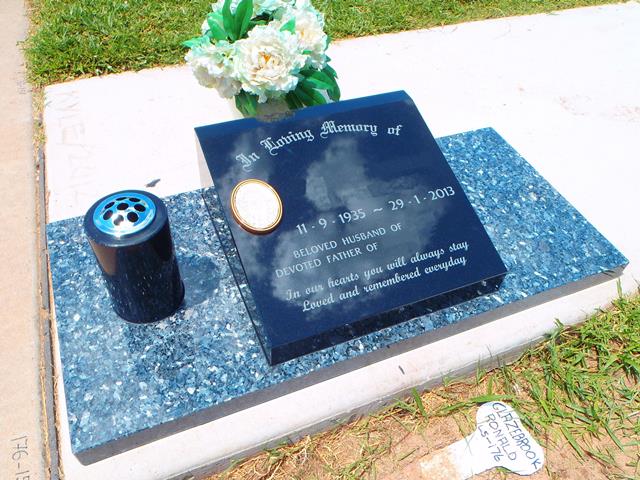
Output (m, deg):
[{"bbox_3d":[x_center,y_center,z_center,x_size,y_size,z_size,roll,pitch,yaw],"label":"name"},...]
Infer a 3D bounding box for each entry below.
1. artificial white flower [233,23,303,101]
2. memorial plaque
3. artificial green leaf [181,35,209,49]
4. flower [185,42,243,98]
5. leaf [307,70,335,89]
[{"bbox_3d":[-0.102,-0.351,1.030,0.140,0.145,0.090,0,12,-6],"label":"artificial white flower"},{"bbox_3d":[0.051,-0.059,0.972,0.451,0.158,0.432,-15,51,-18],"label":"memorial plaque"},{"bbox_3d":[-0.238,-0.379,0.988,0.058,0.014,0.030,-23,71,-28],"label":"artificial green leaf"},{"bbox_3d":[-0.203,-0.331,1.015,0.105,0.110,0.075,25,22,16],"label":"flower"},{"bbox_3d":[0.001,-0.343,1.107,0.068,0.018,0.038,14,65,-27],"label":"leaf"}]

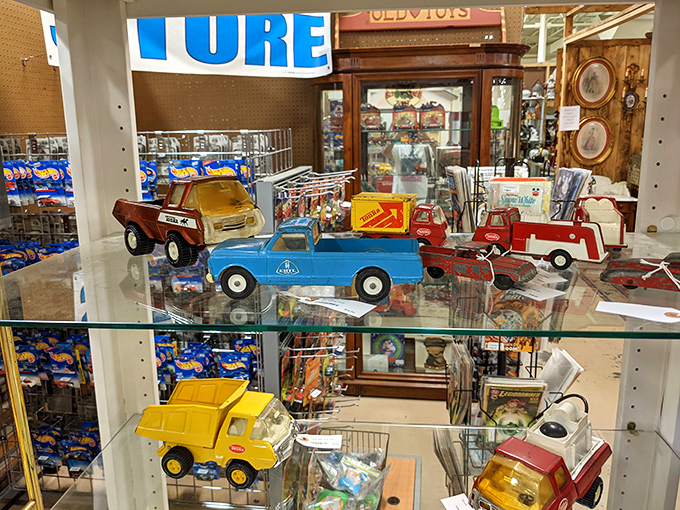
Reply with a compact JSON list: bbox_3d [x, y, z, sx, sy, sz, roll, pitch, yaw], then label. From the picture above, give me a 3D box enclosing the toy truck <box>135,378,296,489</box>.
[{"bbox_3d":[-0.199,0.287,0.870,0.244,0.134,0.094,2,13,14],"label":"toy truck"}]

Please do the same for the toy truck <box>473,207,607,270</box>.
[{"bbox_3d":[0.316,-0.030,0.842,0.202,0.087,0.067,7,15,33],"label":"toy truck"}]

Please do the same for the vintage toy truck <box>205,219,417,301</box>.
[{"bbox_3d":[-0.029,0.001,0.698,0.272,0.096,0.094,1,12,6],"label":"vintage toy truck"}]

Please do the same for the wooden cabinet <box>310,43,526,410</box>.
[{"bbox_3d":[0.482,-0.148,3.139,1.160,2.000,0.420,1,12,9],"label":"wooden cabinet"}]

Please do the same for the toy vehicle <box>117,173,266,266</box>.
[{"bbox_3d":[-0.263,-0.061,0.892,0.273,0.140,0.097,9,15,36],"label":"toy vehicle"}]

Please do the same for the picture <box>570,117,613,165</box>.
[{"bbox_3d":[2.786,-1.267,5.870,0.475,0.545,0.040,1,12,9],"label":"picture"}]

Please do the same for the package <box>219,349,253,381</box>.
[{"bbox_3d":[-0.366,0.416,1.860,0.108,0.165,0.035,1,12,7],"label":"package"}]

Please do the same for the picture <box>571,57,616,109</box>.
[{"bbox_3d":[2.748,-1.870,5.750,0.495,0.575,0.040,1,12,9],"label":"picture"}]

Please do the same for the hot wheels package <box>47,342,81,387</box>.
[{"bbox_3d":[-0.997,0.402,1.920,0.108,0.165,0.035,1,12,7],"label":"hot wheels package"}]

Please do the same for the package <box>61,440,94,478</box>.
[{"bbox_3d":[-0.988,0.771,2.000,0.108,0.165,0.035,1,12,7],"label":"package"}]

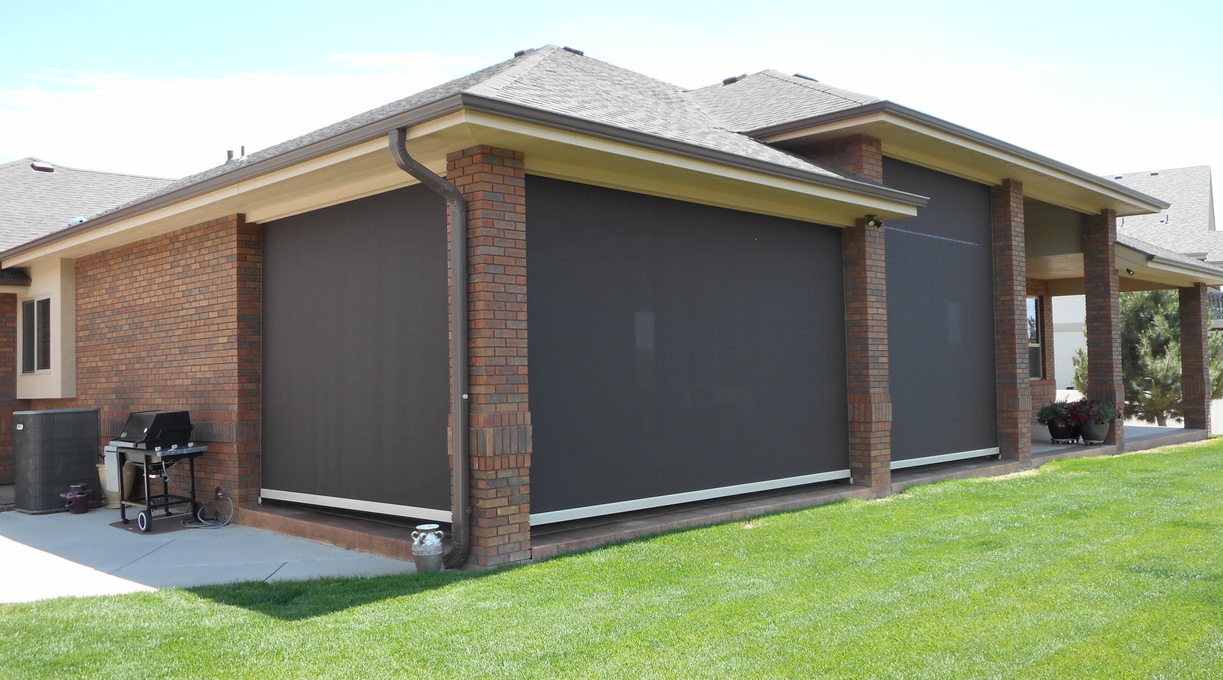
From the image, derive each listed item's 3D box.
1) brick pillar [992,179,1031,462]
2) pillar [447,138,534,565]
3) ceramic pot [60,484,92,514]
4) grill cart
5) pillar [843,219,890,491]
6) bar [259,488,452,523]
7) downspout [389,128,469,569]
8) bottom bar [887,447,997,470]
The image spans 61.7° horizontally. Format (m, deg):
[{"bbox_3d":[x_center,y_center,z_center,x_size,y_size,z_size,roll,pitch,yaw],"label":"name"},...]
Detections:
[{"bbox_3d":[5.529,-0.257,14.338,0.430,3.900,0.430,-3,-3,44],"label":"brick pillar"},{"bbox_3d":[-0.922,0.112,7.704,0.440,3.050,0.440,-3,-3,44],"label":"pillar"},{"bbox_3d":[-5.824,1.722,11.184,0.360,0.330,0.360,-3,-3,44],"label":"ceramic pot"},{"bbox_3d":[-4.573,1.288,10.260,1.220,1.140,0.660,-3,-3,44],"label":"grill cart"},{"bbox_3d":[2.825,0.178,11.540,0.430,3.000,0.430,-3,-3,44],"label":"pillar"},{"bbox_3d":[-2.245,1.459,9.052,3.450,0.090,0.045,-3,-3,44],"label":"bar"},{"bbox_3d":[-1.304,0.086,7.379,0.105,3.130,0.590,-3,-3,44],"label":"downspout"},{"bbox_3d":[4.146,1.495,12.931,0.045,0.090,3.450,-3,-3,44],"label":"bottom bar"}]

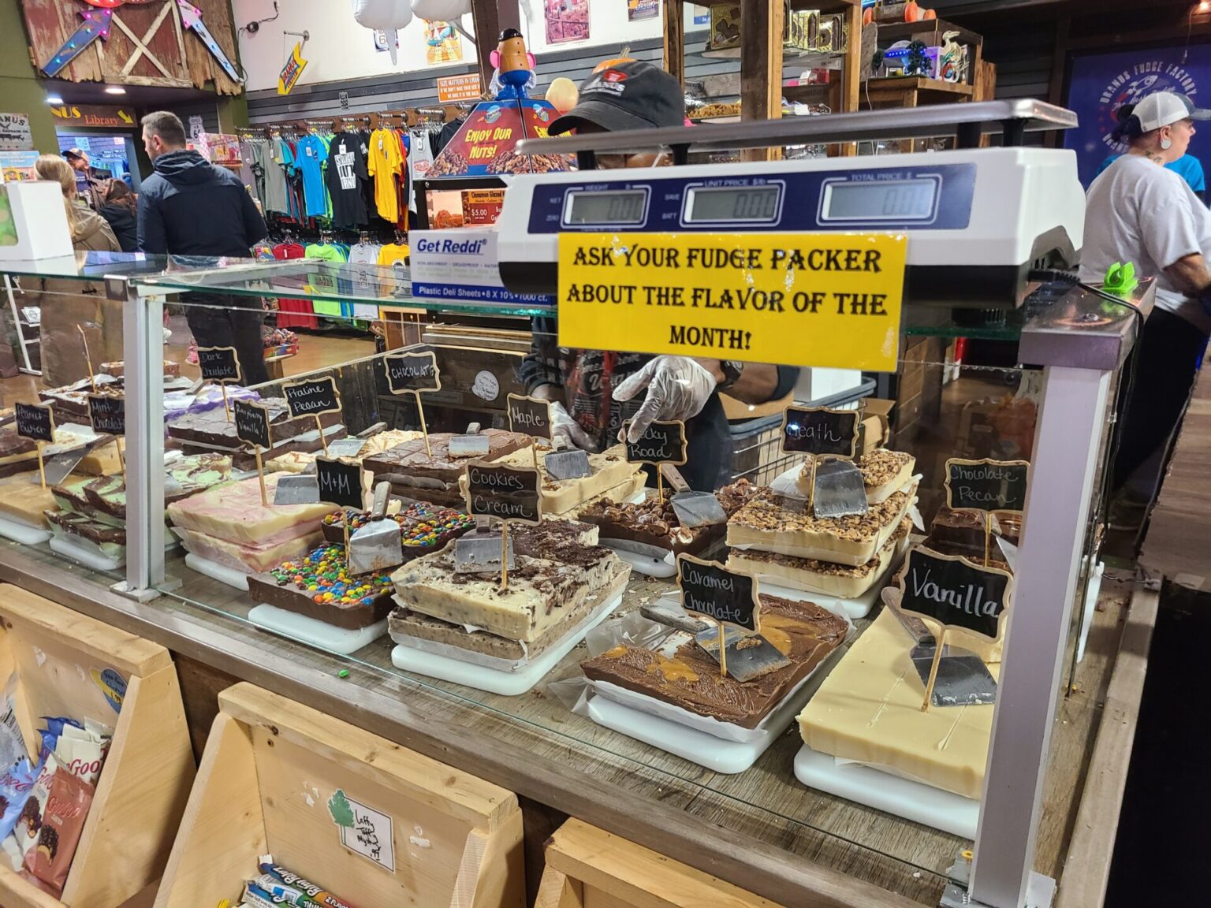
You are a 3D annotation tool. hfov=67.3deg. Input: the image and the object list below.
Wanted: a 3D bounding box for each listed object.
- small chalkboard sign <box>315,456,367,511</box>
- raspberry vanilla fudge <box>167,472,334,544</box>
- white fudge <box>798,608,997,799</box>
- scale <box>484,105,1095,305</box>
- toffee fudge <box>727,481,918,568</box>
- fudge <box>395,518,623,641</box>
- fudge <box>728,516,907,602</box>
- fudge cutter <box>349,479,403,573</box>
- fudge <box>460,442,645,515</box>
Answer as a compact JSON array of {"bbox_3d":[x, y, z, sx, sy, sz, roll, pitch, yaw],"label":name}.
[{"bbox_3d":[-0.312,0.036,1.070,0.091,0.063,0.005,12,22,39],"label":"small chalkboard sign"},{"bbox_3d":[-0.480,0.076,1.296,0.184,0.033,0.189,9,20,33],"label":"raspberry vanilla fudge"},{"bbox_3d":[0.310,0.223,0.837,0.179,0.030,0.247,9,20,33],"label":"white fudge"},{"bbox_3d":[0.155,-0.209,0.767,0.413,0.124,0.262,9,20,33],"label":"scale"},{"bbox_3d":[0.292,0.078,1.195,0.171,0.031,0.245,9,20,33],"label":"toffee fudge"},{"bbox_3d":[-0.099,0.137,1.051,0.184,0.034,0.220,9,20,33],"label":"fudge"},{"bbox_3d":[0.285,0.117,1.194,0.167,0.028,0.235,9,20,33],"label":"fudge"},{"bbox_3d":[-0.294,0.091,1.171,0.064,0.038,0.151,-6,42,-14],"label":"fudge cutter"},{"bbox_3d":[-0.084,0.034,1.392,0.179,0.030,0.225,10,20,35],"label":"fudge"}]

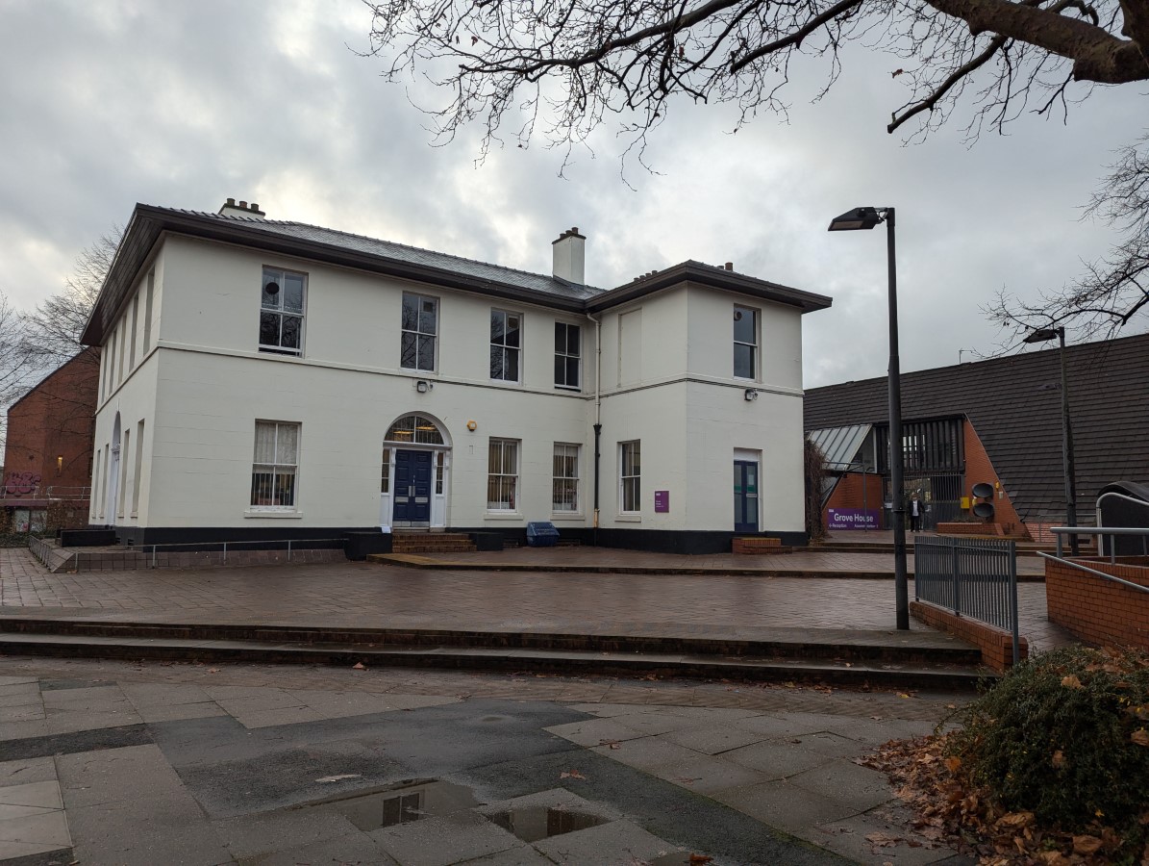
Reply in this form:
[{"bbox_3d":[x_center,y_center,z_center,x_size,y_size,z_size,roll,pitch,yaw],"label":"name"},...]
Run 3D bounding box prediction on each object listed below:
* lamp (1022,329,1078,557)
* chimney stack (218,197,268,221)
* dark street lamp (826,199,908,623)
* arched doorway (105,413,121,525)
[{"bbox_3d":[10.669,0.380,17.910,0.360,5.469,0.913,5,-8,-35],"label":"lamp"},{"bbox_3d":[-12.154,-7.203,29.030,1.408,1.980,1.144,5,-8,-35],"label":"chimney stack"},{"bbox_3d":[3.777,-0.270,10.319,0.913,5.469,0.360,0,-6,7],"label":"dark street lamp"},{"bbox_3d":[-14.823,1.136,26.109,0.396,3.718,2.596,5,-8,-35],"label":"arched doorway"}]

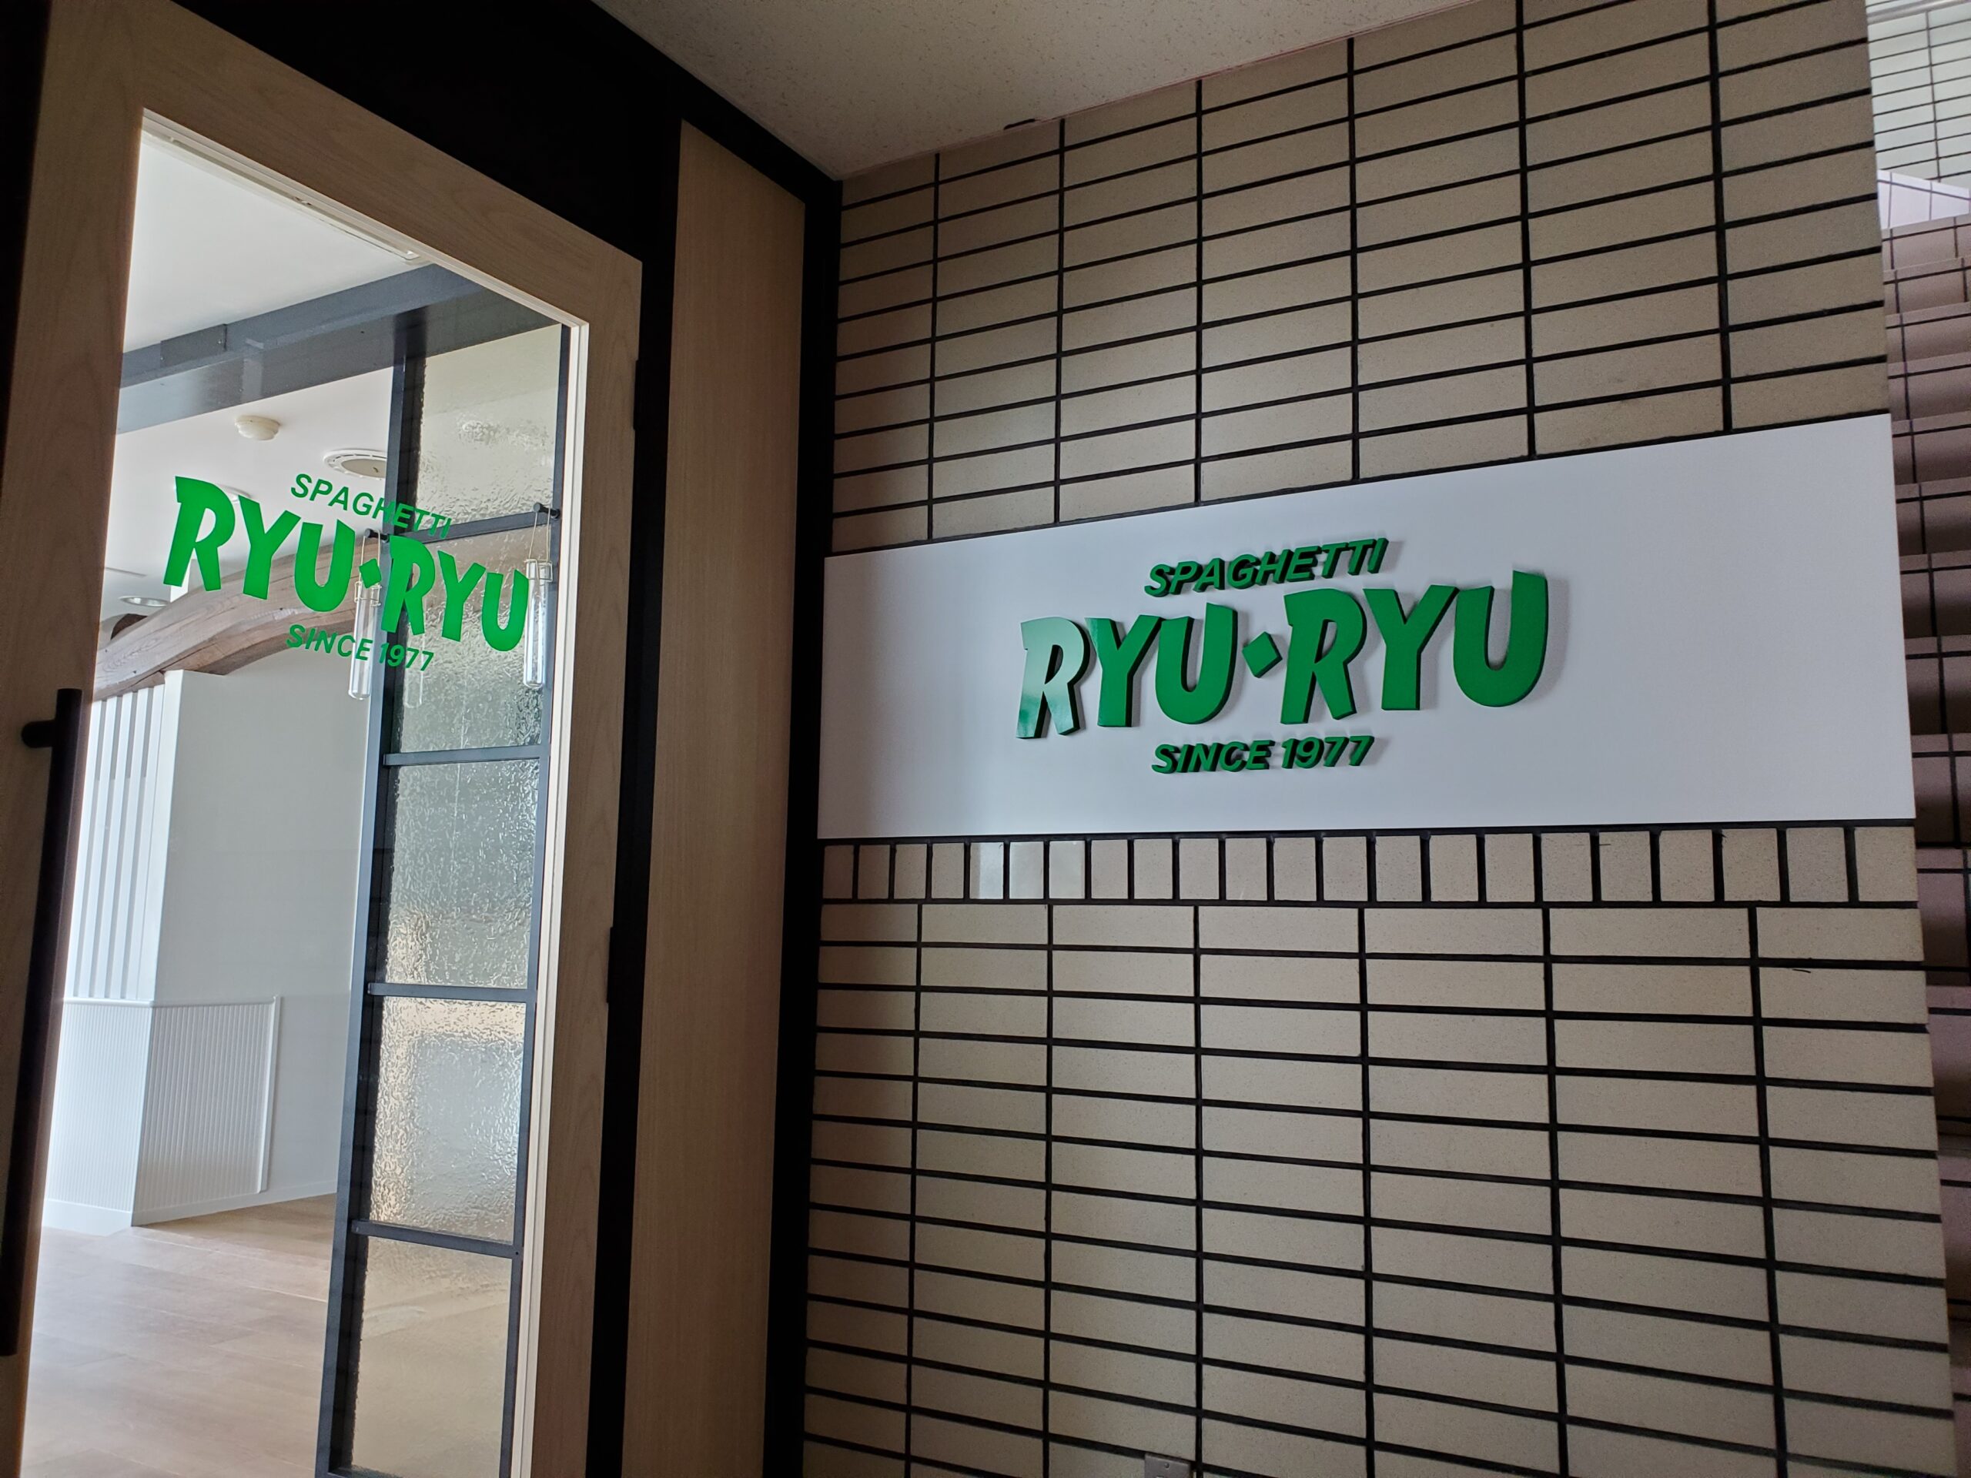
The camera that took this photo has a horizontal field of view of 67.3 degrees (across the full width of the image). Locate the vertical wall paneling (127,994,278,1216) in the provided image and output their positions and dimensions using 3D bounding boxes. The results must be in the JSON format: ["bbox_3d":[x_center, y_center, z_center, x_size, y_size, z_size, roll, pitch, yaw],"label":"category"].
[{"bbox_3d":[-3.180,1.497,6.077,0.030,0.845,0.565,-3,-9,29],"label":"vertical wall paneling"}]

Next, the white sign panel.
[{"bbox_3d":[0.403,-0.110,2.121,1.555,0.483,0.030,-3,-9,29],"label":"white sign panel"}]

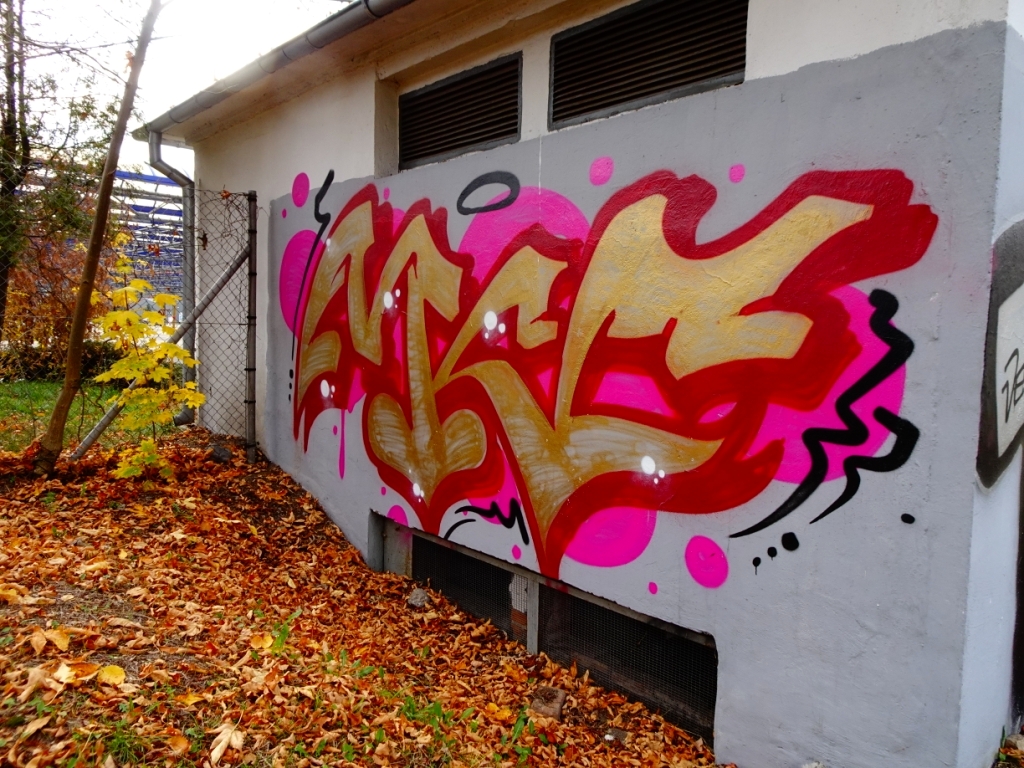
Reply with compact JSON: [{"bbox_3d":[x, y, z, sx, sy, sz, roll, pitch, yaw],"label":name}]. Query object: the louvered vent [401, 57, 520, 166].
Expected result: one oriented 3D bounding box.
[{"bbox_3d":[-0.306,-1.494,3.993,0.070,0.458,1.066,-4,6,-44],"label":"louvered vent"}]

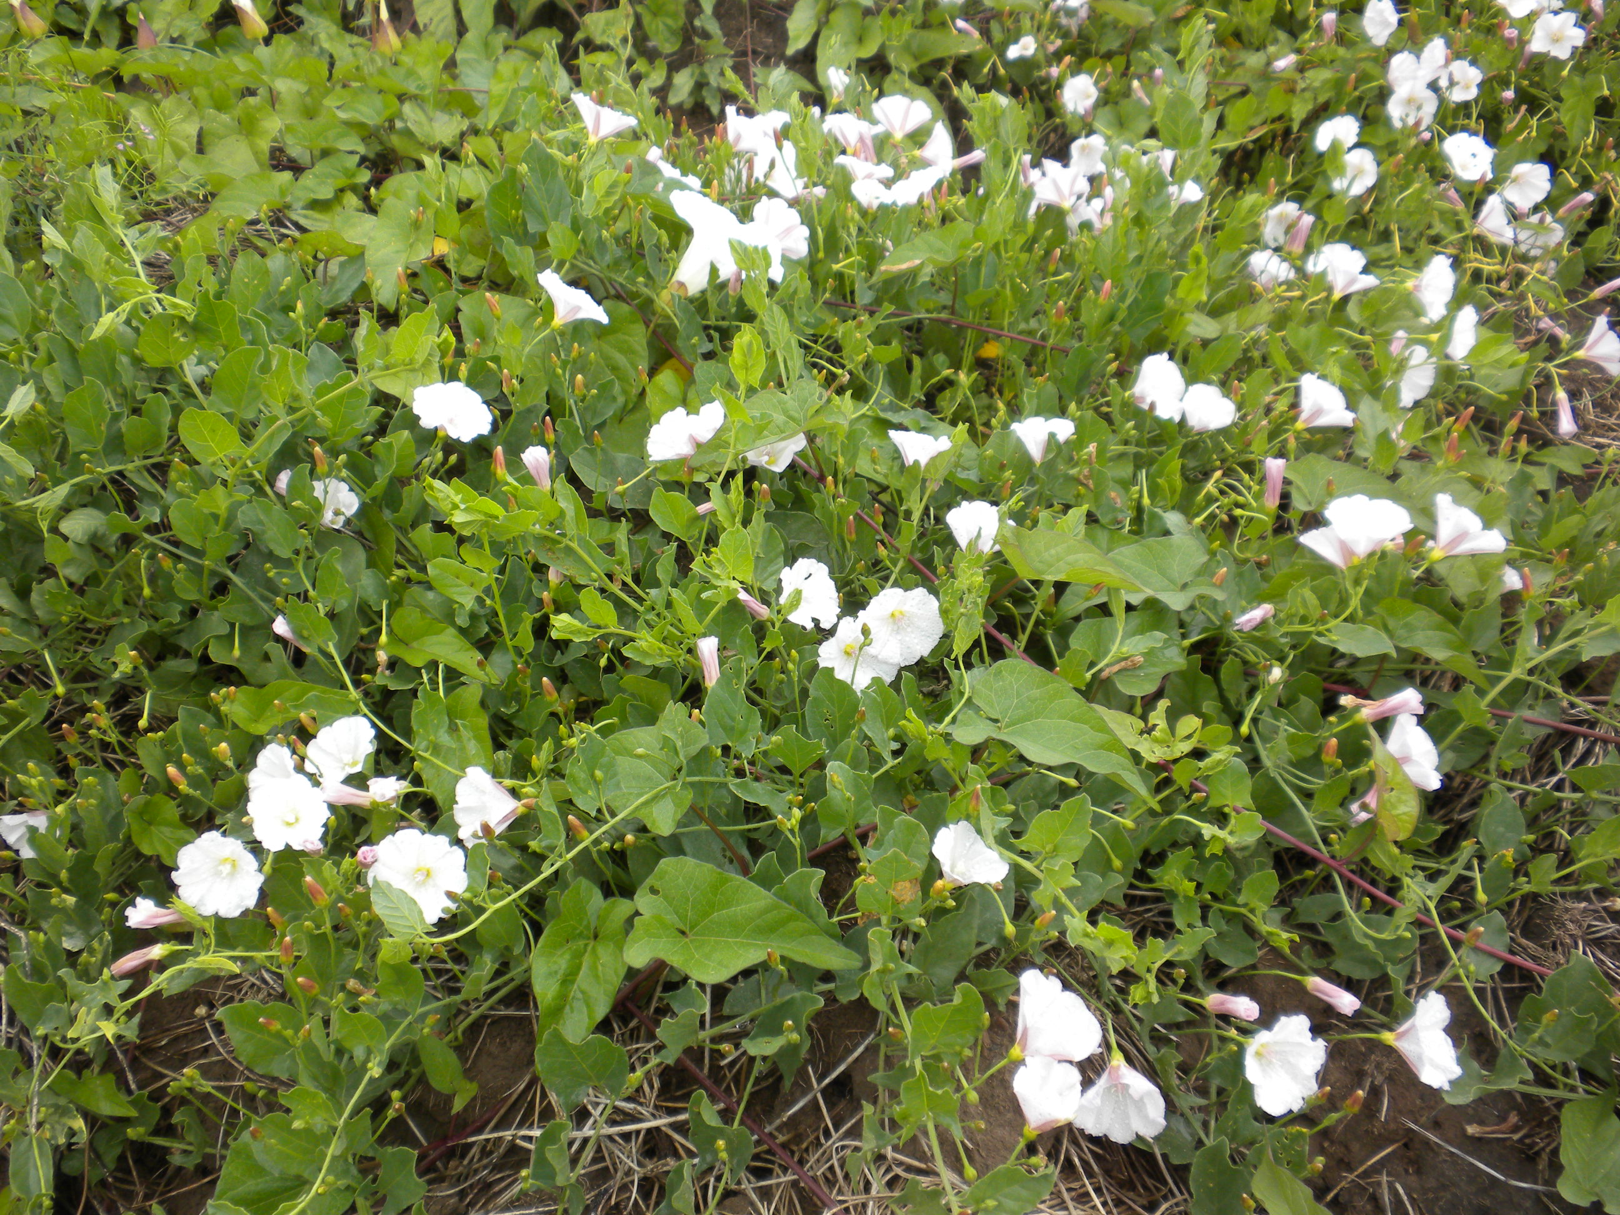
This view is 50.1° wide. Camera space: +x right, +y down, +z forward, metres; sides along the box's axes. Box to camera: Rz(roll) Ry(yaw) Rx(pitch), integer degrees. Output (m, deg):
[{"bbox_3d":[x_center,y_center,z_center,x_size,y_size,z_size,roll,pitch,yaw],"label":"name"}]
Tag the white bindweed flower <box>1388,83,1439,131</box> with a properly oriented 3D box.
[{"bbox_3d":[0.392,-0.327,1.126,0.033,0.033,0.022,12,28,12],"label":"white bindweed flower"}]

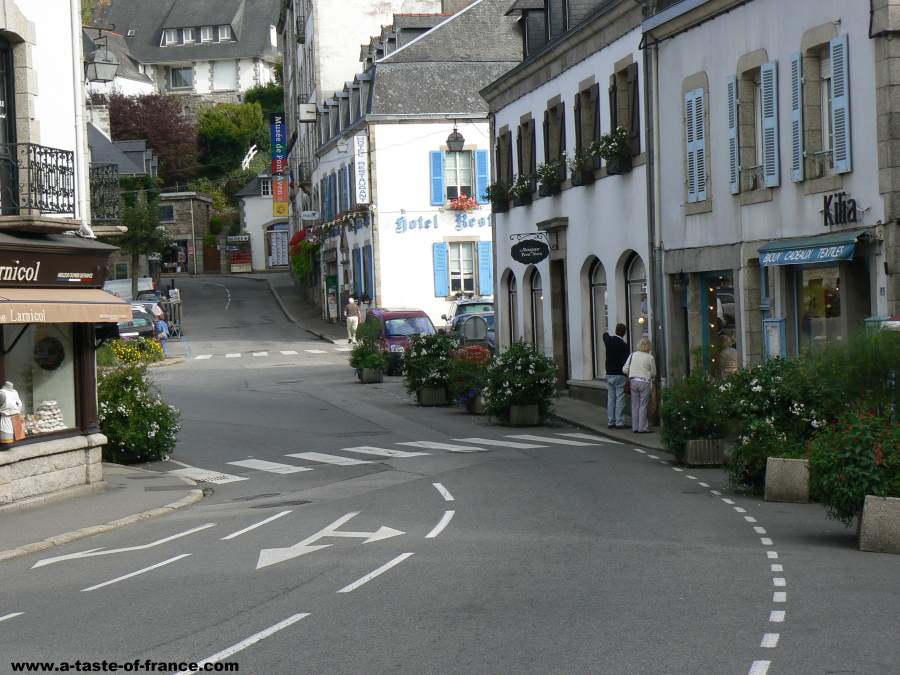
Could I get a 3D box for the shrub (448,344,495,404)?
[{"bbox_3d":[0.457,0.761,41.700,0.970,1.200,0.950,-2,1,0],"label":"shrub"}]

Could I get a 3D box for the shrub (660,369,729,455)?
[{"bbox_3d":[3.591,1.074,29.800,1.050,1.250,1.000,-2,1,0],"label":"shrub"}]

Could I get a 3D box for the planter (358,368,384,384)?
[{"bbox_3d":[-2.110,1.048,55.200,0.560,0.430,0.580,-2,1,-7],"label":"planter"}]

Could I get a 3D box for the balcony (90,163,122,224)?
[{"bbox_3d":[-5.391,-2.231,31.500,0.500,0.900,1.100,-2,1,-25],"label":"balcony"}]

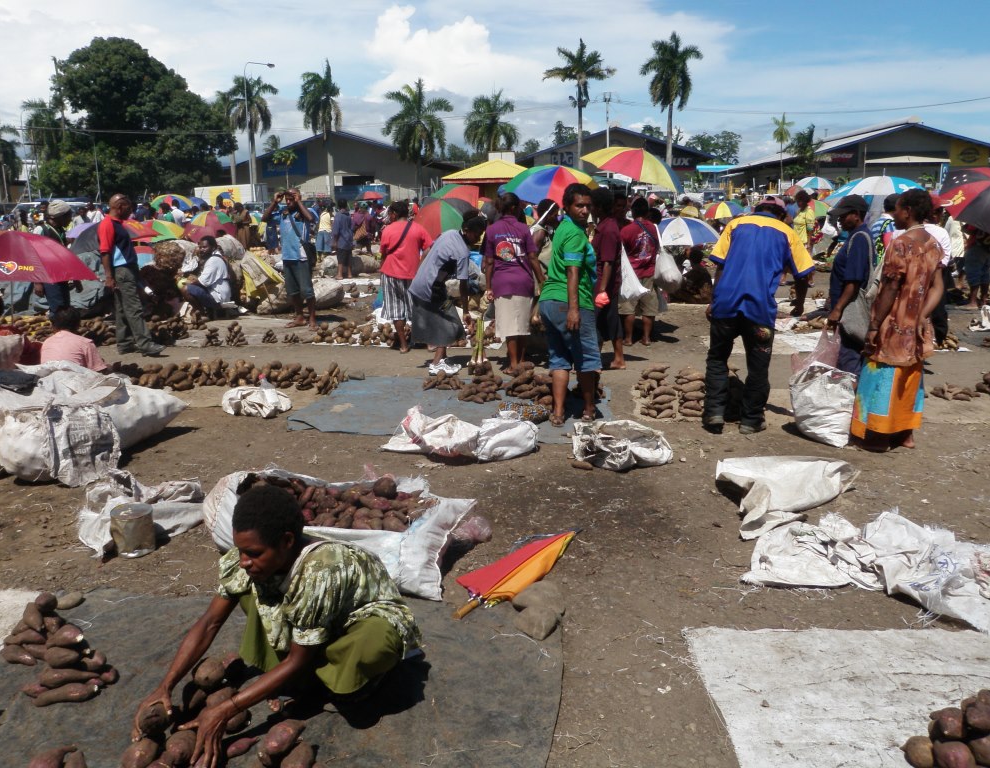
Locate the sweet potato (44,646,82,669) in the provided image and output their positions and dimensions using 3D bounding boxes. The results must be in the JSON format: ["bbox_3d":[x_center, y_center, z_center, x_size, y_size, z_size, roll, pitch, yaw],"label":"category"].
[{"bbox_3d":[-1.439,0.910,2.755,0.133,0.068,0.070,-3,13,-13],"label":"sweet potato"}]

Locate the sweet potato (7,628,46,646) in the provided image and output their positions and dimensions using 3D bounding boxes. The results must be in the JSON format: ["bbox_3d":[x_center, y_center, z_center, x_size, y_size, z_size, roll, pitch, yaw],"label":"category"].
[{"bbox_3d":[-1.669,0.901,2.945,0.150,0.055,0.060,-5,13,-14],"label":"sweet potato"}]

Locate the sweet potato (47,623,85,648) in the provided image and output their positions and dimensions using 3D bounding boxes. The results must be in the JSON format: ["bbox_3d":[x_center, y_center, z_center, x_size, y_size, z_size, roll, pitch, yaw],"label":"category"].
[{"bbox_3d":[-1.468,0.863,2.830,0.135,0.062,0.065,-5,13,-20],"label":"sweet potato"}]

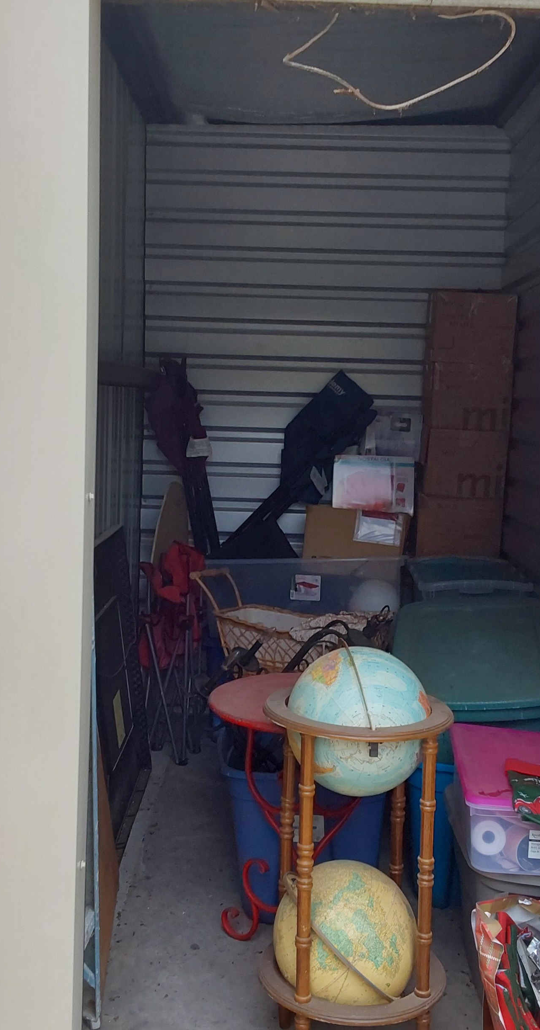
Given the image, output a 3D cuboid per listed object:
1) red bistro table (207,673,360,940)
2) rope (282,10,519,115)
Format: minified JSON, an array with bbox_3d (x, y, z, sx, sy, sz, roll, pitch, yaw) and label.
[{"bbox_3d":[0.112,0.790,2.827,0.560,0.670,0.560,1,6,0],"label":"red bistro table"},{"bbox_3d":[0.238,-0.840,2.064,0.440,0.200,0.130,1,6,0],"label":"rope"}]

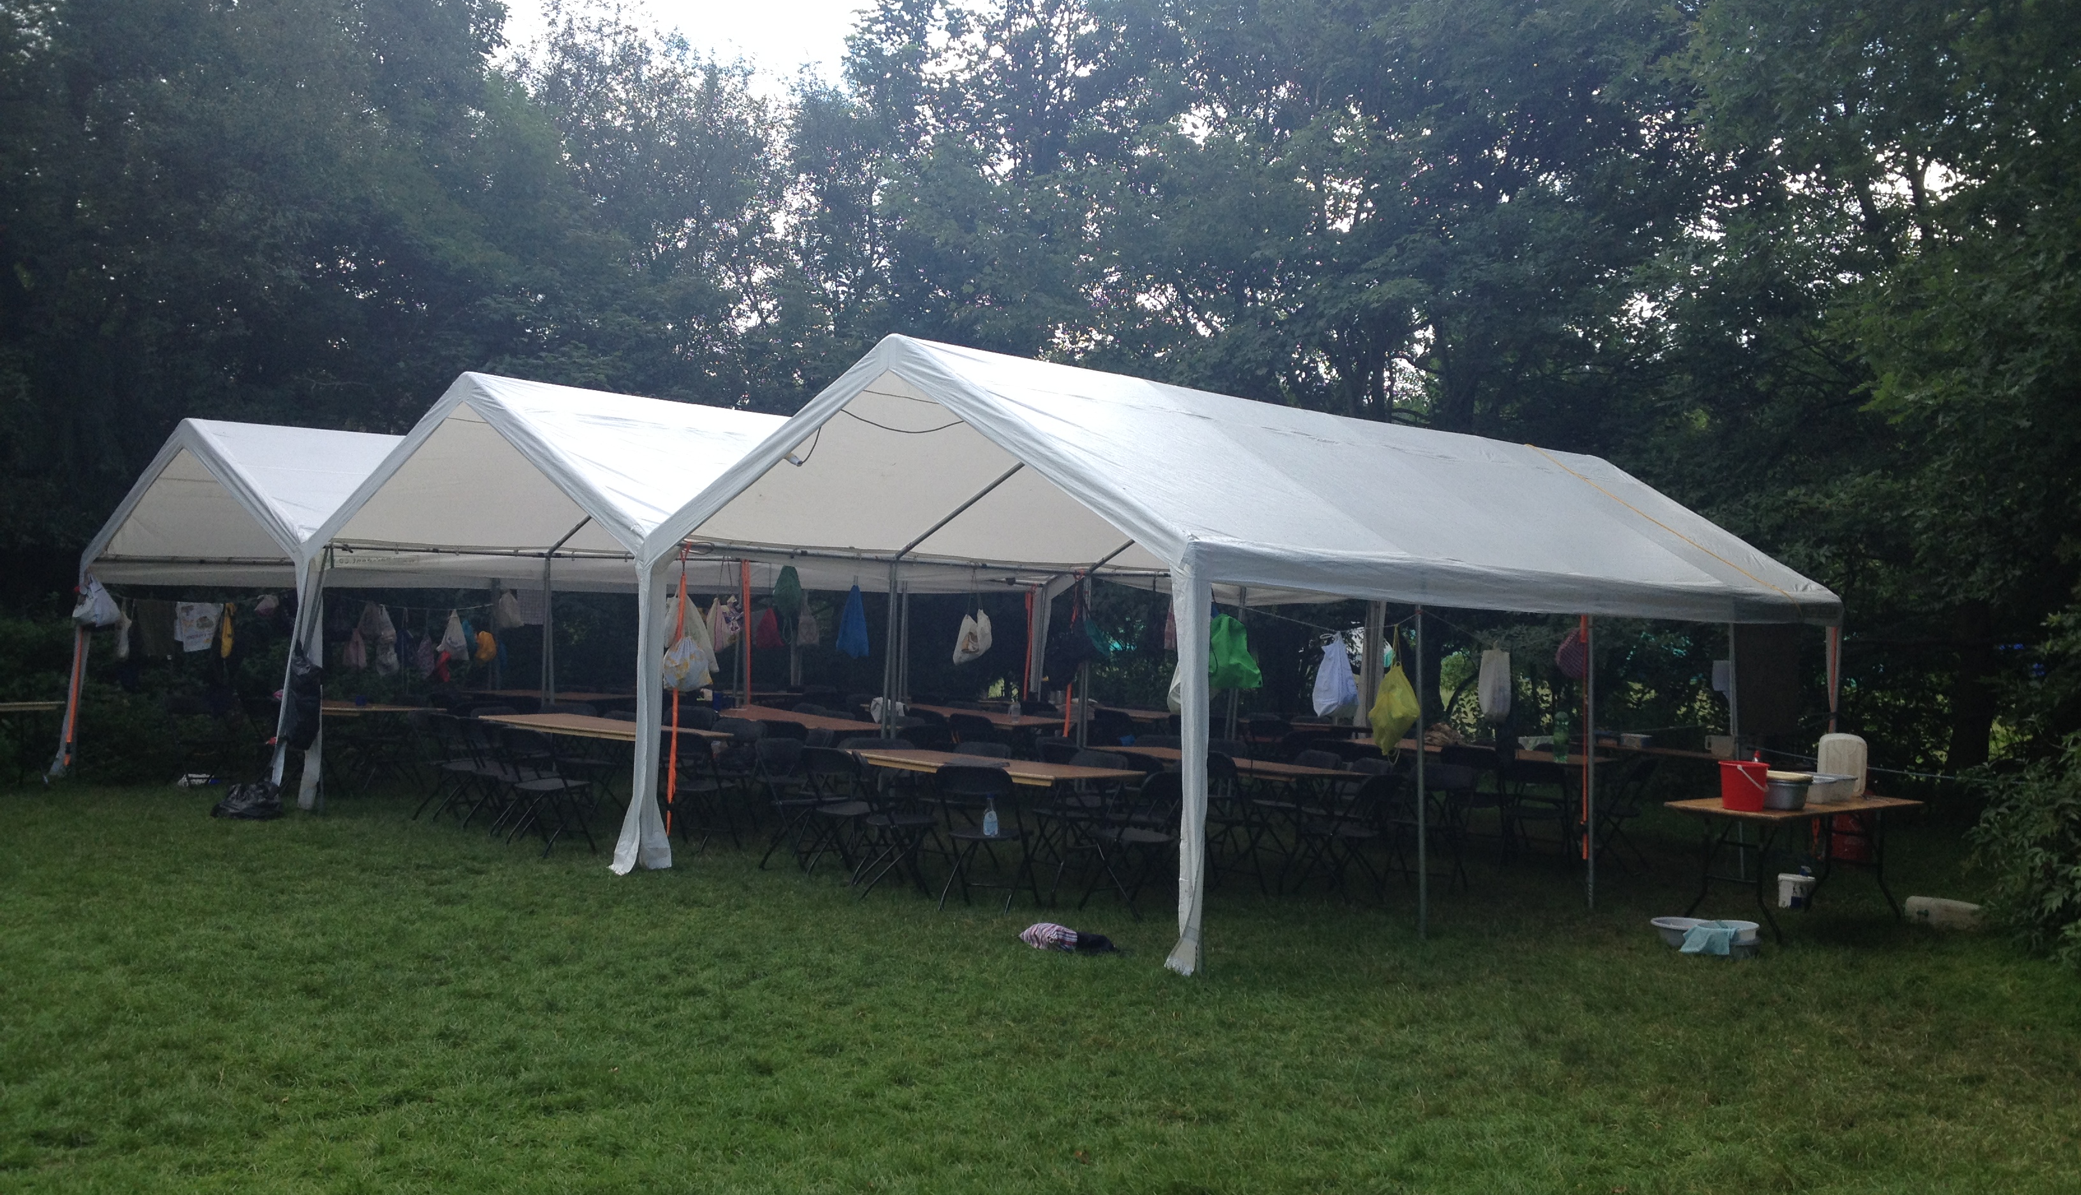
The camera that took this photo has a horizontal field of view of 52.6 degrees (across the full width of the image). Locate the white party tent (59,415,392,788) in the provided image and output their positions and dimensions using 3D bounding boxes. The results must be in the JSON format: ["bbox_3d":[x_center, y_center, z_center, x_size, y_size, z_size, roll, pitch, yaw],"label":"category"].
[{"bbox_3d":[-4.748,0.159,21.233,4.150,3.100,8.050,-1,-2,42],"label":"white party tent"}]

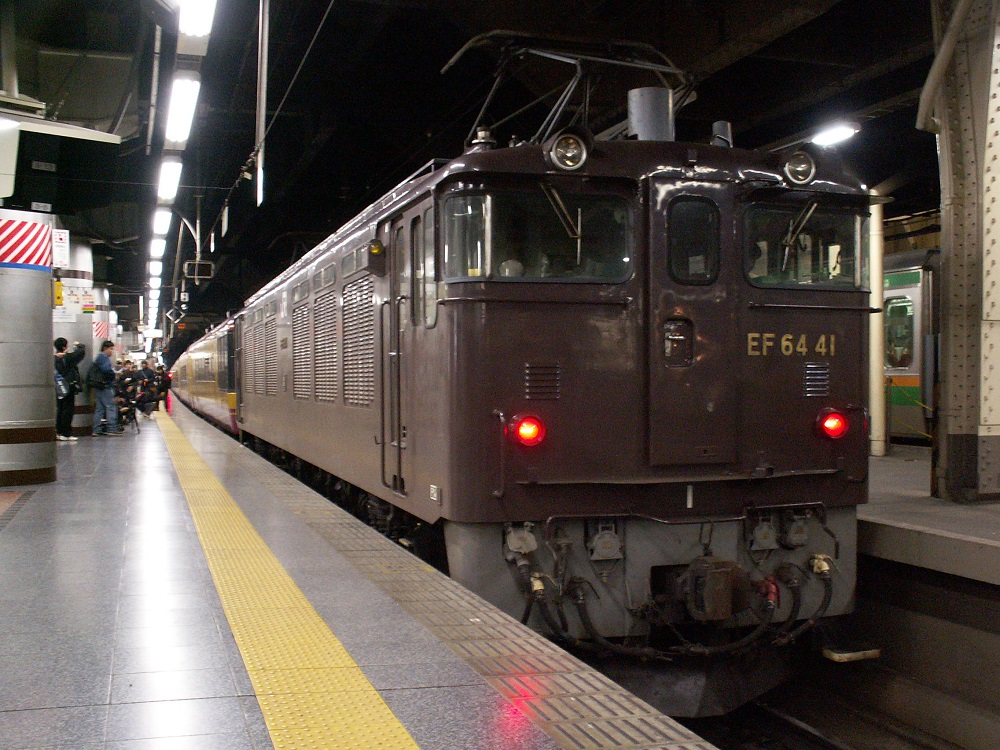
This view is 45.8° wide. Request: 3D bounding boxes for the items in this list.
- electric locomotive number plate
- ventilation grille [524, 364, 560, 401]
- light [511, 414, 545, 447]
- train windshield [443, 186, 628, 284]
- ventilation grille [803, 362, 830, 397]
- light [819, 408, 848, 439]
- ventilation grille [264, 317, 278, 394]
[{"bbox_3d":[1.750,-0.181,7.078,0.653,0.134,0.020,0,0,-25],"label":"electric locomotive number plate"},{"bbox_3d":[0.243,0.036,6.647,0.198,0.206,0.025,0,0,-8],"label":"ventilation grille"},{"bbox_3d":[0.165,0.310,6.597,0.175,0.175,0.090,0,0,-17],"label":"light"},{"bbox_3d":[0.215,-0.778,6.748,1.050,0.517,0.302,0,0,-12],"label":"train windshield"},{"bbox_3d":[1.918,0.029,7.146,0.198,0.206,0.025,0,0,-25],"label":"ventilation grille"},{"bbox_3d":[2.002,0.303,7.144,0.175,0.175,0.090,0,0,-17],"label":"light"},{"bbox_3d":[-3.072,-0.230,15.912,0.050,1.029,1.382,0,0,-17],"label":"ventilation grille"}]

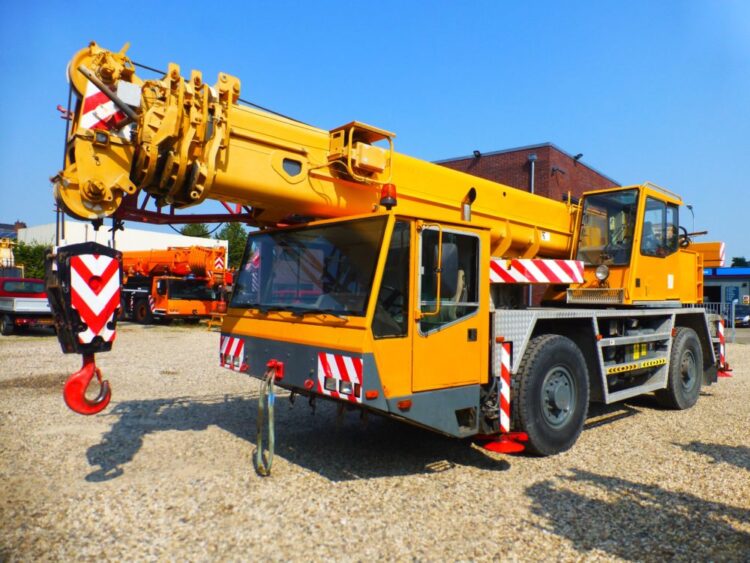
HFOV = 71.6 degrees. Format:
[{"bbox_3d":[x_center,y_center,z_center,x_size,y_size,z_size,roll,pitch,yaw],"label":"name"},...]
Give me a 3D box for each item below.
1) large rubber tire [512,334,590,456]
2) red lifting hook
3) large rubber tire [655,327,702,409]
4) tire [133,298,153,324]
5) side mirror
[{"bbox_3d":[1.853,1.201,5.555,1.245,1.245,0.320,3,-2,-41],"label":"large rubber tire"},{"bbox_3d":[-2.155,0.772,3.900,0.120,0.450,0.330,-1,-2,38],"label":"red lifting hook"},{"bbox_3d":[4.680,1.329,8.006,1.245,1.245,0.320,3,-2,-41],"label":"large rubber tire"},{"bbox_3d":[-11.234,1.480,25.445,1.320,1.320,0.380,0,-2,40],"label":"tire"},{"bbox_3d":[0.553,-0.081,3.950,0.175,0.415,0.065,0,-2,34],"label":"side mirror"}]

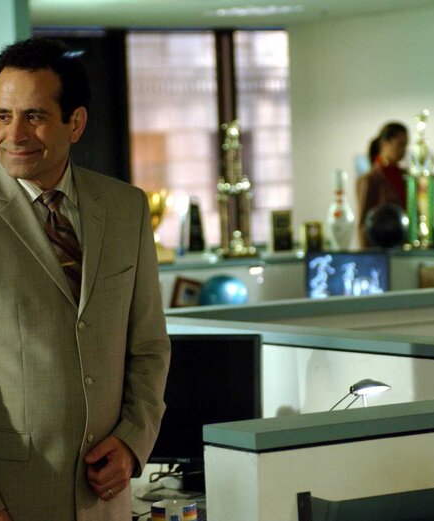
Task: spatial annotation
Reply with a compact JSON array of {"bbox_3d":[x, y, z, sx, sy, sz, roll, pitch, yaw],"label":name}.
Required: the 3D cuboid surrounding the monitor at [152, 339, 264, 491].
[{"bbox_3d":[-0.056,0.370,5.703,0.392,0.387,0.180,-1,3,21],"label":"monitor"}]

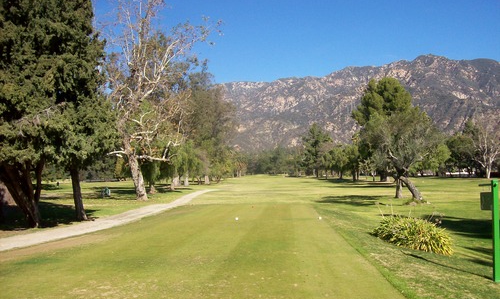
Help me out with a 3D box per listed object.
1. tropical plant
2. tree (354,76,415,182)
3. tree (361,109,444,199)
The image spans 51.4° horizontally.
[{"bbox_3d":[4.131,2.123,13.300,1.200,0.680,3.200,1,-2,-14],"label":"tropical plant"},{"bbox_3d":[20.973,-3.154,82.000,9.600,16.800,9.400,0,-2,0],"label":"tree"},{"bbox_3d":[10.118,0.299,34.500,5.600,6.000,5.400,0,-2,0],"label":"tree"}]

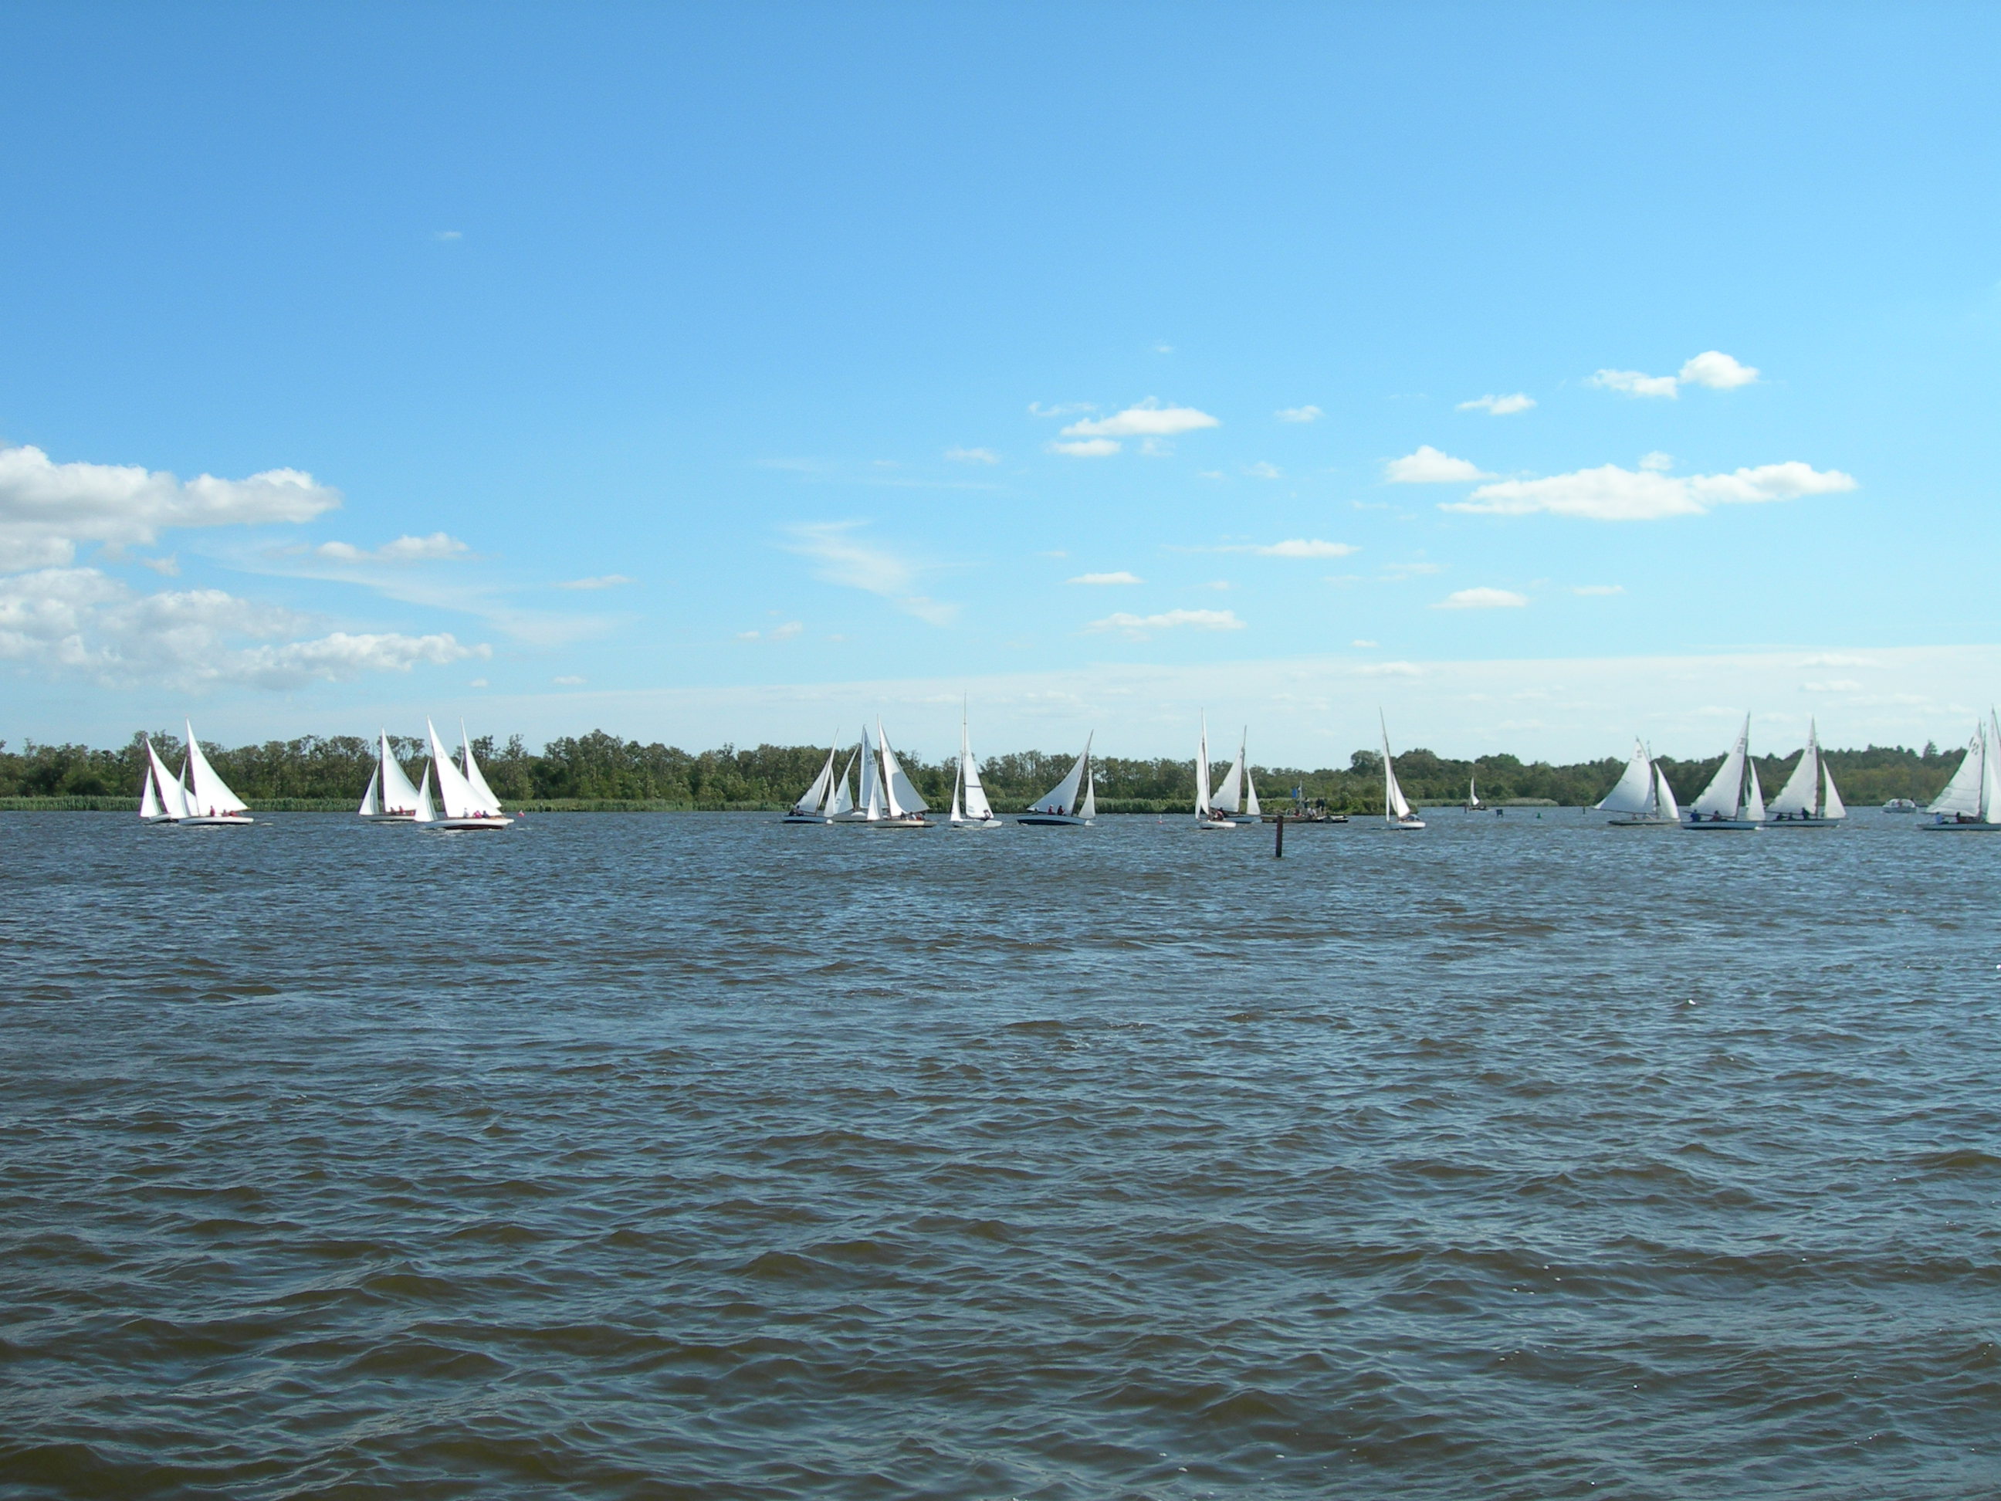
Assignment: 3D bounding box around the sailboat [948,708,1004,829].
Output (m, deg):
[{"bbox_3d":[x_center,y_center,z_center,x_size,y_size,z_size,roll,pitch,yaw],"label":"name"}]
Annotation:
[{"bbox_3d":[-1.864,0.950,169.000,2.300,10.200,6.600,1,-1,-42],"label":"sailboat"}]

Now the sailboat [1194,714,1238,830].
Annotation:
[{"bbox_3d":[16.560,1.495,168.000,2.100,9.090,6.600,0,-1,26],"label":"sailboat"}]

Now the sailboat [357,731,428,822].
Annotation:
[{"bbox_3d":[-57.510,2.369,208.000,6.900,8.730,2.200,0,-1,-12],"label":"sailboat"}]

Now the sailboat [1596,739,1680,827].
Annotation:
[{"bbox_3d":[53.363,2.652,184.000,7.000,7.270,2.300,0,-1,-8],"label":"sailboat"}]

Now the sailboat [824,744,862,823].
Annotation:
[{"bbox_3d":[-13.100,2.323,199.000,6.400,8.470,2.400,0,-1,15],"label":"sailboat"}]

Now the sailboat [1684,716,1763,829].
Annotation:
[{"bbox_3d":[54.640,1.624,166.000,6.400,8.800,2.200,0,-1,15],"label":"sailboat"}]

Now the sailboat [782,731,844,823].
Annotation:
[{"bbox_3d":[-16.637,2.278,194.000,2.200,8.280,6.500,1,-1,-44],"label":"sailboat"}]

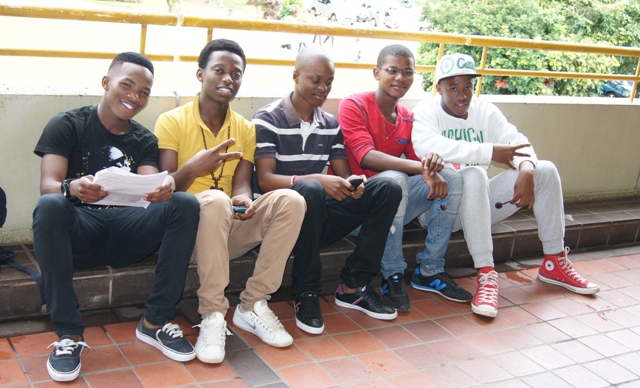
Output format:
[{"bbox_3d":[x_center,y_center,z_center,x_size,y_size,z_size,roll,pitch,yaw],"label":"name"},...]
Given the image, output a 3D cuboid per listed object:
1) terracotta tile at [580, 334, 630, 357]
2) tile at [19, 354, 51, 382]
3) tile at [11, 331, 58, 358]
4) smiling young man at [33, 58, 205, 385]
[{"bbox_3d":[1.153,0.621,3.248,0.155,0.014,0.155,-3,19,-31],"label":"terracotta tile"},{"bbox_3d":[-0.865,0.560,2.560,0.154,0.015,0.154,-3,19,-32],"label":"tile"},{"bbox_3d":[-0.959,0.517,2.720,0.156,0.012,0.156,-3,19,-32],"label":"tile"},{"bbox_3d":[-0.755,0.009,2.778,0.573,0.974,0.759,-3,19,-32],"label":"smiling young man"}]

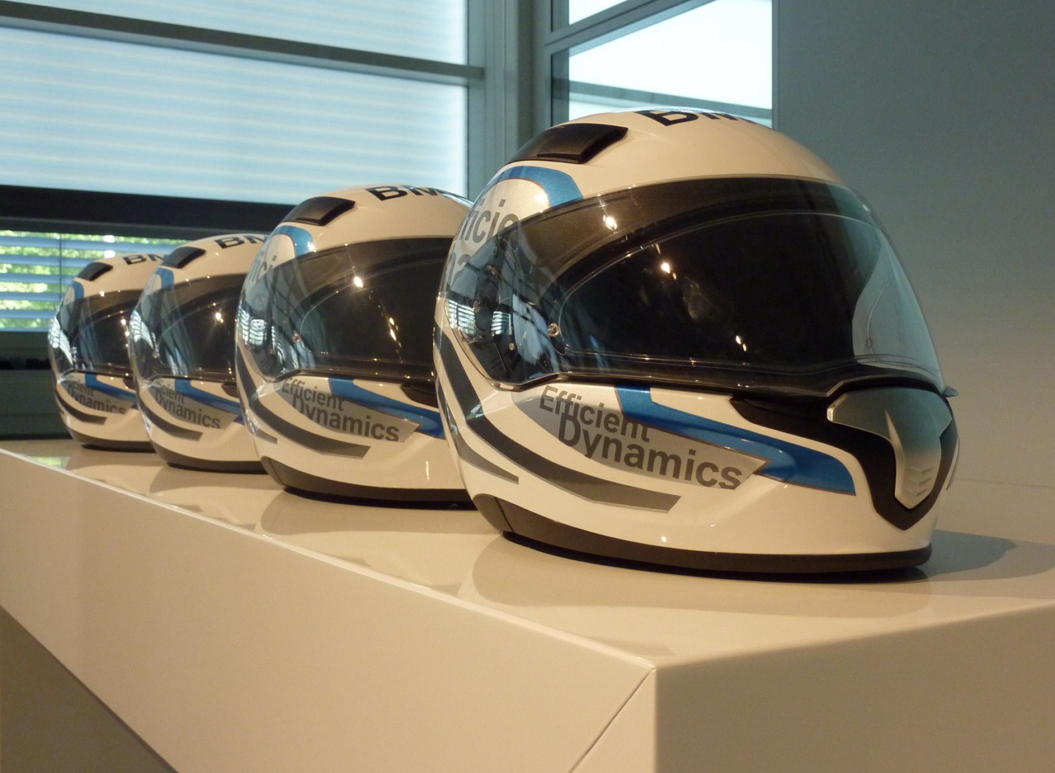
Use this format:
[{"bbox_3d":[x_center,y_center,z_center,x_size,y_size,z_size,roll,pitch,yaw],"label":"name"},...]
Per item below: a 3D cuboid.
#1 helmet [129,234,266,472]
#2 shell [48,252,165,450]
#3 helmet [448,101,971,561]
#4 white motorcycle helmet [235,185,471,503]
[{"bbox_3d":[-0.337,-0.048,1.451,0.250,0.270,0.345,0,1,-41],"label":"helmet"},{"bbox_3d":[-0.531,-0.053,1.716,0.250,0.270,0.345,0,1,-41],"label":"shell"},{"bbox_3d":[0.091,-0.038,0.759,0.250,0.270,0.345,0,1,-41],"label":"helmet"},{"bbox_3d":[-0.112,-0.043,1.090,0.250,0.270,0.345,0,1,-41],"label":"white motorcycle helmet"}]

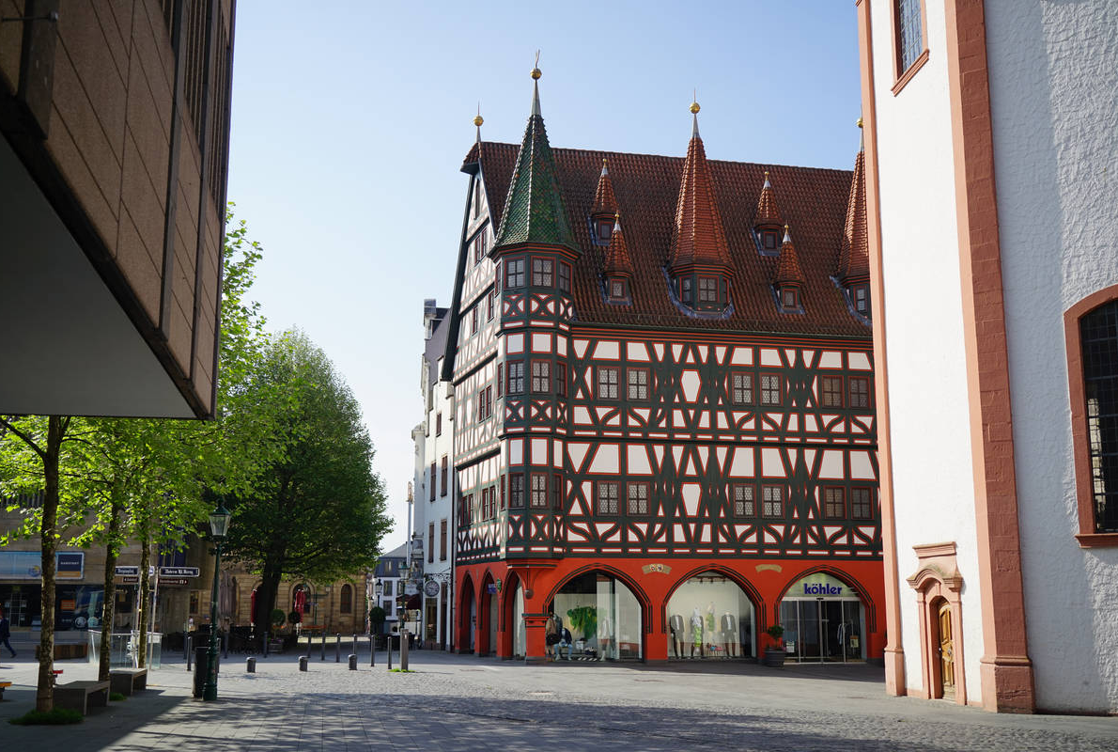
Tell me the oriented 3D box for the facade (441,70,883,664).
[{"bbox_3d":[4.778,0.235,48.749,16.500,21.765,10.000,2,-11,-12],"label":"facade"}]

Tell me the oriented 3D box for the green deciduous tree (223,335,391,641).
[{"bbox_3d":[-12.318,5.295,58.456,8.800,15.827,8.800,0,-11,0],"label":"green deciduous tree"}]

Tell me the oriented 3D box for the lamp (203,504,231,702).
[{"bbox_3d":[-6.834,4.434,23.653,0.400,3.835,0.400,0,-11,0],"label":"lamp"}]

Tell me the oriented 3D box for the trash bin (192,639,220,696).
[{"bbox_3d":[-7.004,5.864,23.588,0.480,0.960,0.480,0,-11,0],"label":"trash bin"}]

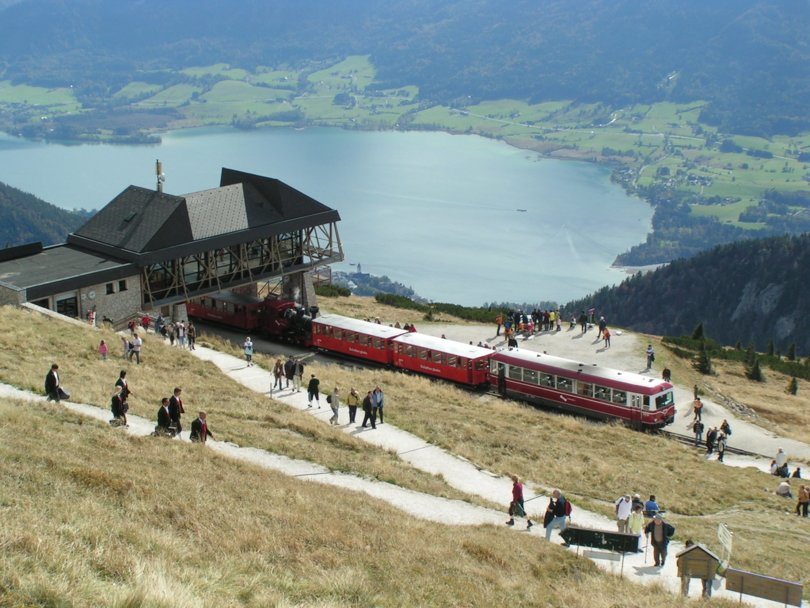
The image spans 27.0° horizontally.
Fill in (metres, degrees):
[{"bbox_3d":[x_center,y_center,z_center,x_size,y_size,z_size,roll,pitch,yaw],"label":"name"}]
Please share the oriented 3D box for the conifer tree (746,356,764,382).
[{"bbox_3d":[26.517,4.978,127.500,1.400,1.950,1.400,0,16,0],"label":"conifer tree"}]

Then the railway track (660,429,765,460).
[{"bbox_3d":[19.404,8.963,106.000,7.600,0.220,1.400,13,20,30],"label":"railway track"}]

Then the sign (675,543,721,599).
[{"bbox_3d":[8.412,7.681,48.300,1.250,1.600,0.400,3,16,12],"label":"sign"}]

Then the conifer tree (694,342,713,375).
[{"bbox_3d":[22.583,4.146,127.500,1.400,2.400,1.400,0,16,0],"label":"conifer tree"}]

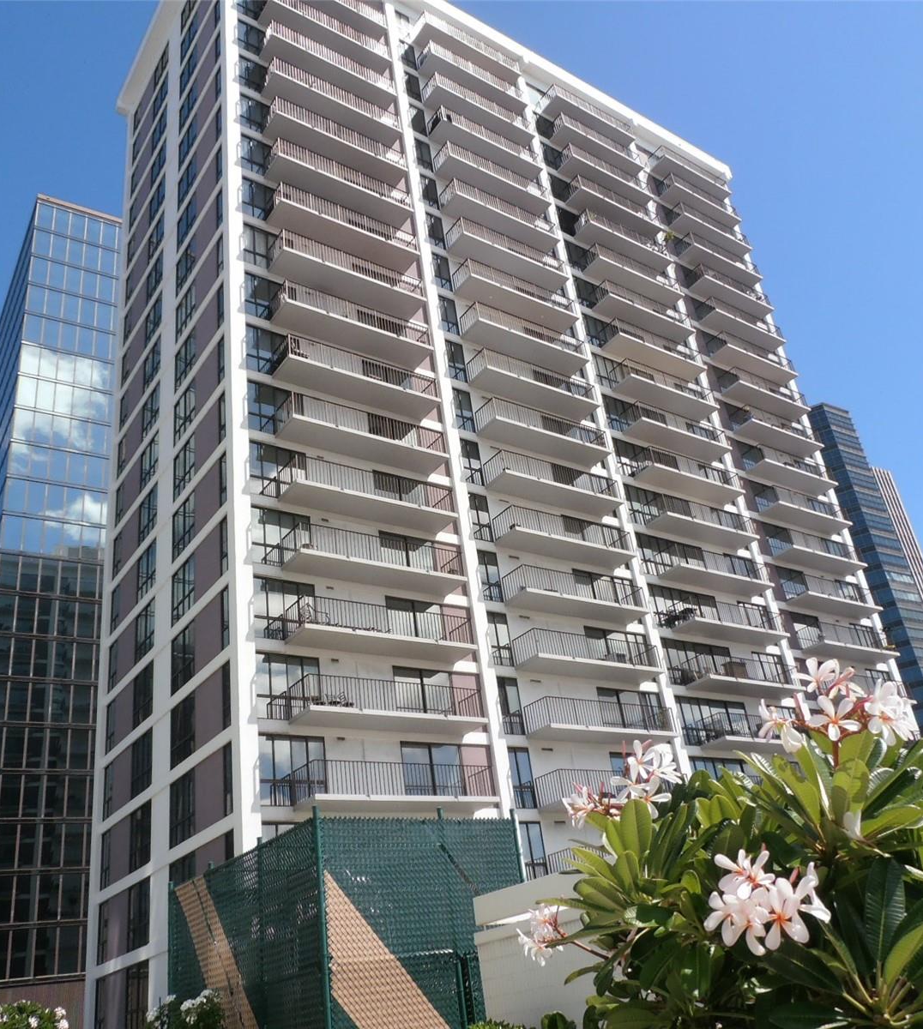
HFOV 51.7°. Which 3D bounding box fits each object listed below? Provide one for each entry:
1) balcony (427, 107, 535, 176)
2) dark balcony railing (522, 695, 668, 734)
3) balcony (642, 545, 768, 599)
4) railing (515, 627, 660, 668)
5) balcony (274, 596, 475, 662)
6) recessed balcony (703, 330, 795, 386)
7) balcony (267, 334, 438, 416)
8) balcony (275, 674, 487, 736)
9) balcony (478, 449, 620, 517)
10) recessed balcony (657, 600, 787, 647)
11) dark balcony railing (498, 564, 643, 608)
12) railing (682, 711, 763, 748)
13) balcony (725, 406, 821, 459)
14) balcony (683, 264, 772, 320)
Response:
[{"bbox_3d":[1.341,-20.327,52.926,6.885,1.205,1.611,12,-34,-34],"label":"balcony"},{"bbox_3d":[5.515,8.078,37.169,6.682,1.048,1.354,12,-34,-34],"label":"dark balcony railing"},{"bbox_3d":[12.642,2.882,47.277,6.900,1.238,1.485,12,-34,-34],"label":"balcony"},{"bbox_3d":[5.267,5.882,39.280,6.796,1.040,1.412,12,-34,-34],"label":"railing"},{"bbox_3d":[-2.705,4.086,33.367,6.926,1.185,1.434,12,-34,-34],"label":"balcony"},{"bbox_3d":[18.388,-9.679,60.175,7.018,1.205,1.611,12,-34,-34],"label":"recessed balcony"},{"bbox_3d":[-4.160,-5.432,38.531,6.958,1.205,1.611,12,-34,-34],"label":"balcony"},{"bbox_3d":[-2.396,6.508,32.154,6.958,1.205,1.611,12,-34,-34],"label":"balcony"},{"bbox_3d":[4.148,-1.311,42.177,6.790,1.191,1.408,12,-34,-34],"label":"balcony"},{"bbox_3d":[13.046,5.310,46.086,6.978,1.192,1.467,12,-34,-34],"label":"recessed balcony"},{"bbox_3d":[4.911,3.470,40.572,6.796,1.040,1.412,12,-34,-34],"label":"dark balcony railing"},{"bbox_3d":[13.548,9.986,43.225,6.742,1.059,1.572,12,-34,-34],"label":"railing"},{"bbox_3d":[19.314,-4.981,58.072,6.966,1.192,1.467,12,-34,-34],"label":"balcony"},{"bbox_3d":[17.818,-14.577,63.057,6.891,1.238,1.485,12,-34,-34],"label":"balcony"}]

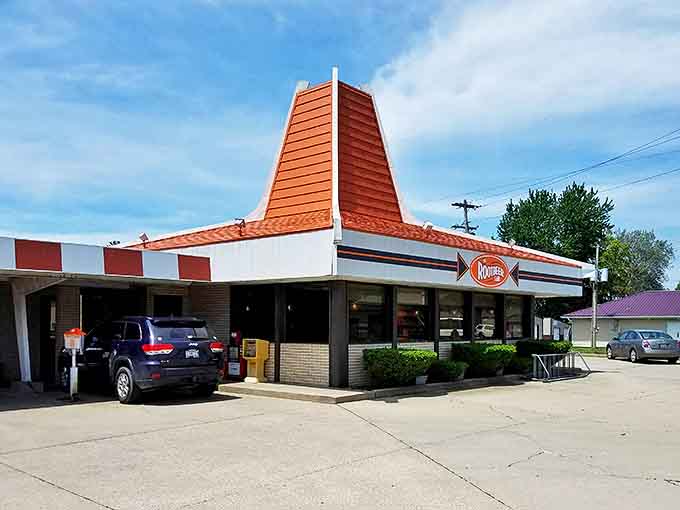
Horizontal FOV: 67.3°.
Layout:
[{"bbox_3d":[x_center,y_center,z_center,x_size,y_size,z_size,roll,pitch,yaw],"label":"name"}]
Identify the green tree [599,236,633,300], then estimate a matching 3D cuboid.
[{"bbox_3d":[34.186,4.137,64.054,6.000,12.854,6.000,0,-8,0],"label":"green tree"}]

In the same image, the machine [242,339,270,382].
[{"bbox_3d":[-2.133,2.726,13.298,0.500,1.140,0.430,-7,-11,40],"label":"machine"}]

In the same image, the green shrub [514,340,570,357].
[{"bbox_3d":[6.641,3.274,16.591,2.000,0.980,0.800,7,-10,-39],"label":"green shrub"}]

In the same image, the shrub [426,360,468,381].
[{"bbox_3d":[2.752,3.031,13.451,1.100,0.580,0.660,7,-10,-39],"label":"shrub"}]

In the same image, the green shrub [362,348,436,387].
[{"bbox_3d":[1.480,2.734,12.431,1.800,0.880,0.730,7,-10,-39],"label":"green shrub"}]

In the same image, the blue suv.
[{"bbox_3d":[-4.760,2.344,11.919,4.800,1.770,1.980,-7,-11,41],"label":"blue suv"}]

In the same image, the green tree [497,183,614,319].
[{"bbox_3d":[23.256,0.650,55.459,12.300,17.343,11.500,0,-8,0],"label":"green tree"}]

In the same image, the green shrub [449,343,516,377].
[{"bbox_3d":[4.108,3.003,14.573,2.000,0.950,0.730,7,-10,-39],"label":"green shrub"}]

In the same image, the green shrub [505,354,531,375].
[{"bbox_3d":[5.283,3.338,15.507,0.950,0.550,0.620,7,-10,-39],"label":"green shrub"}]

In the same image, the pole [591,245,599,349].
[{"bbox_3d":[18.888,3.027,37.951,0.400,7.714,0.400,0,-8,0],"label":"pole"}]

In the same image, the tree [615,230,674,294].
[{"bbox_3d":[42.396,3.984,72.156,9.200,15.435,8.800,0,-8,0],"label":"tree"}]

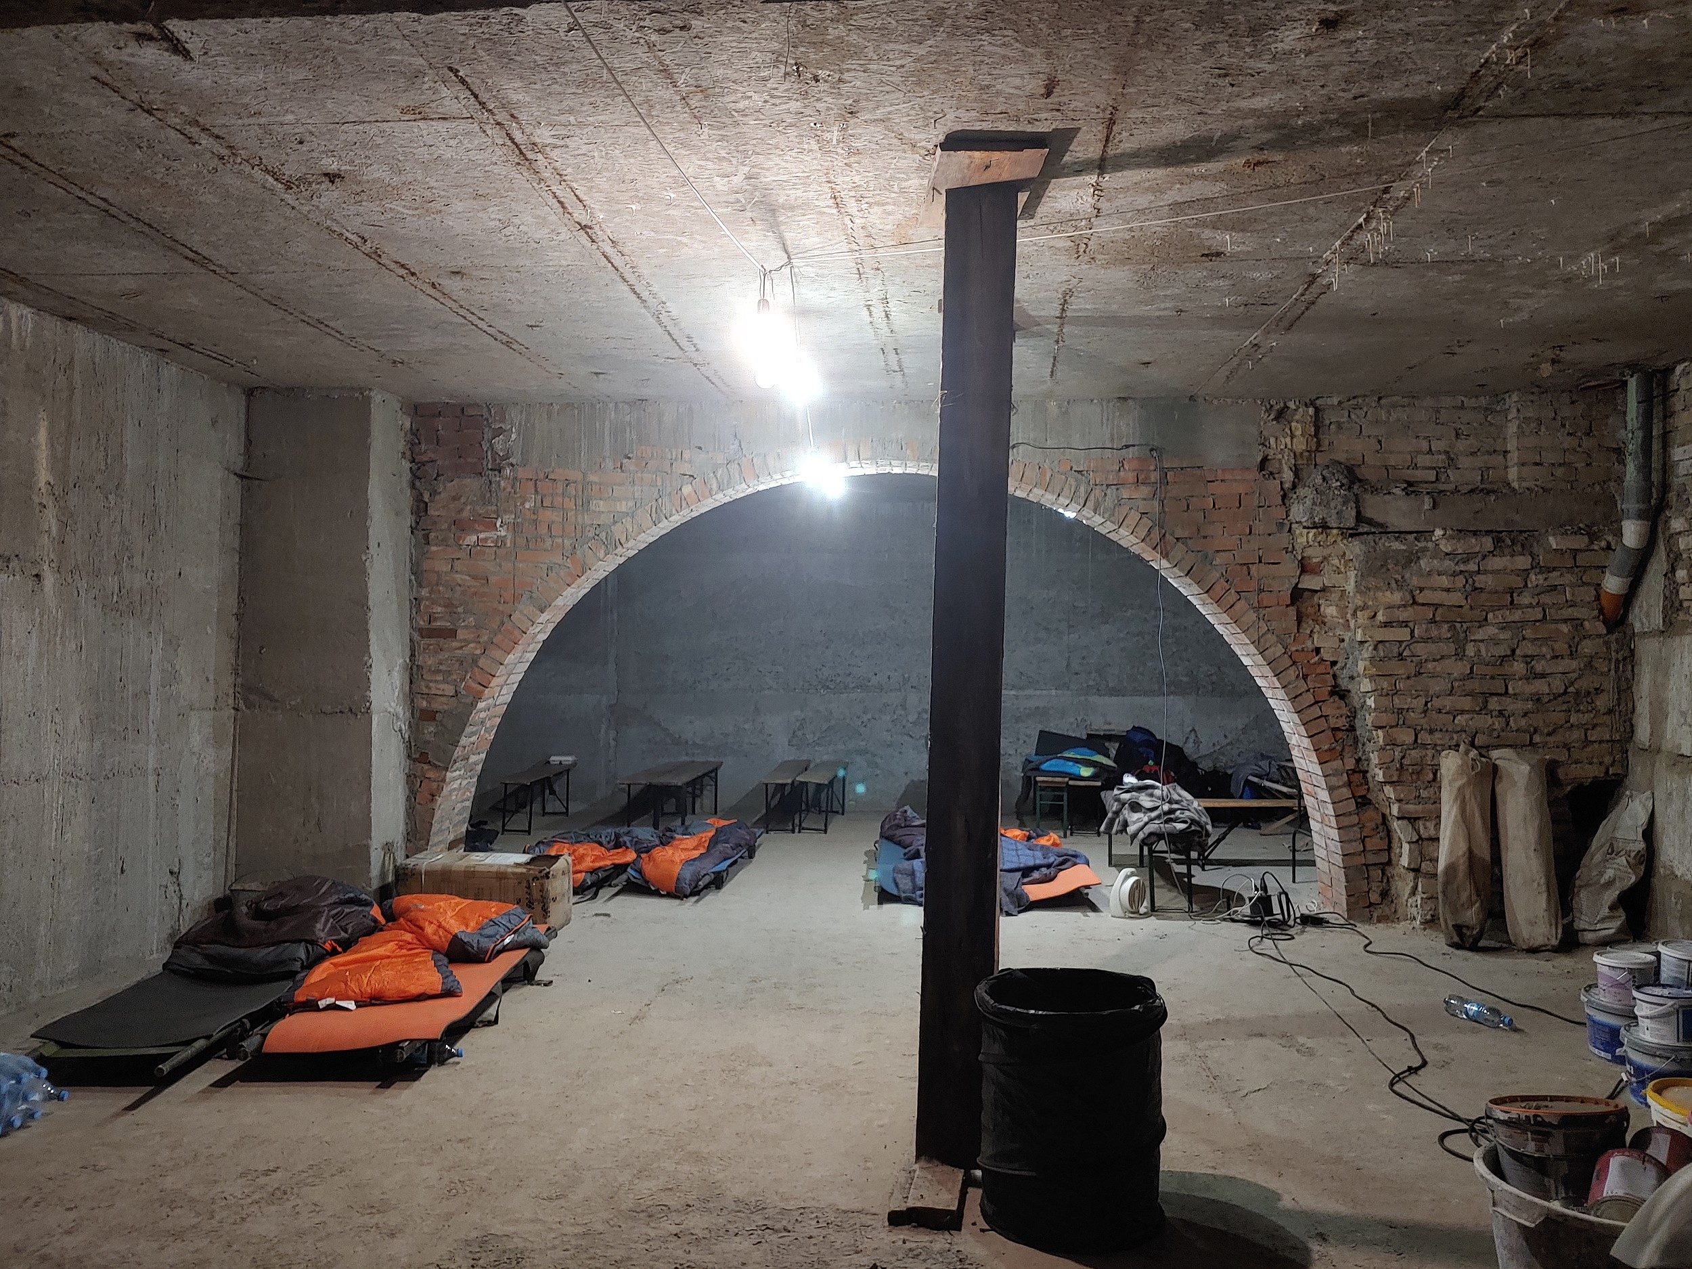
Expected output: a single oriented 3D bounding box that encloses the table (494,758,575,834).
[{"bbox_3d":[-2.563,1.389,10.302,0.250,0.455,1.880,1,-1,0],"label":"table"}]

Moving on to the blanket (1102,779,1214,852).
[{"bbox_3d":[1.920,1.069,7.579,0.500,0.340,0.950,0,-1,3],"label":"blanket"}]

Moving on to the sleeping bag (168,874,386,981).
[{"bbox_3d":[-2.300,1.200,5.030,0.630,0.260,0.820,1,-1,-2],"label":"sleeping bag"}]

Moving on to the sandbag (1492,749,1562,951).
[{"bbox_3d":[3.580,1.118,6.420,0.260,1.020,0.220,1,-10,5],"label":"sandbag"}]

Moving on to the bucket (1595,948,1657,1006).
[{"bbox_3d":[2.870,1.267,4.500,0.225,0.165,0.225,0,-1,33],"label":"bucket"}]

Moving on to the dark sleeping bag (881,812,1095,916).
[{"bbox_3d":[0.790,1.304,7.100,1.180,0.360,1.250,1,-1,5],"label":"dark sleeping bag"}]

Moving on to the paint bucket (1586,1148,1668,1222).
[{"bbox_3d":[1.632,1.168,2.550,0.158,0.158,0.128,12,42,36],"label":"paint bucket"}]

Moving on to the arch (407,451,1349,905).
[{"bbox_3d":[0.235,0.241,7.258,5.397,2.671,0.420,0,-1,4],"label":"arch"}]

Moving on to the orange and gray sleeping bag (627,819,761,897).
[{"bbox_3d":[-0.912,1.357,7.723,0.570,0.280,1.750,0,-1,6],"label":"orange and gray sleeping bag"}]

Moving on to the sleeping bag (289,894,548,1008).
[{"bbox_3d":[-1.660,1.241,4.950,0.700,0.200,1.120,1,-1,-2],"label":"sleeping bag"}]

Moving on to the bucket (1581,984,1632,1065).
[{"bbox_3d":[2.872,1.439,4.461,0.305,0.205,0.305,1,-1,0],"label":"bucket"}]

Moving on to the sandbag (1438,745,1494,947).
[{"bbox_3d":[3.235,1.085,6.379,0.260,1.000,0.280,0,-1,4],"label":"sandbag"}]

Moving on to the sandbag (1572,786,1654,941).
[{"bbox_3d":[4.082,1.209,6.500,0.290,0.800,0.230,13,-2,5],"label":"sandbag"}]

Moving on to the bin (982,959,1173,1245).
[{"bbox_3d":[0.583,1.211,3.172,0.485,0.565,0.485,1,-1,0],"label":"bin"}]

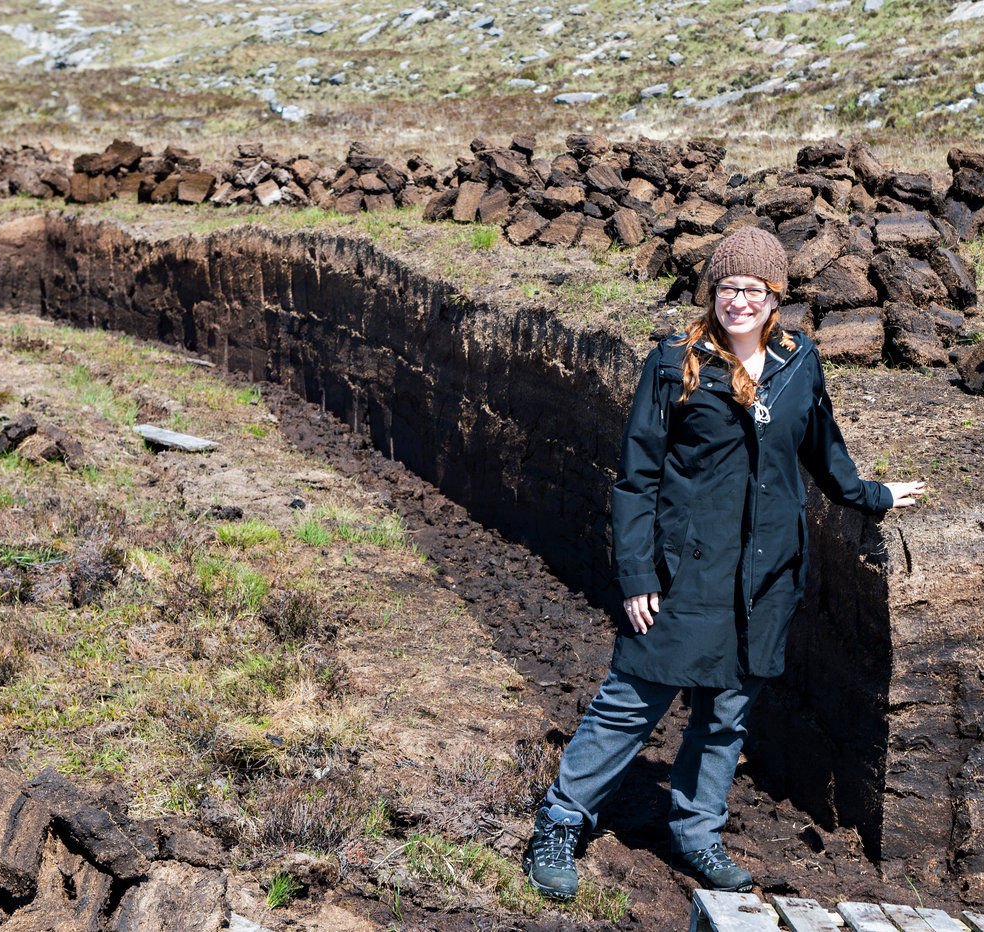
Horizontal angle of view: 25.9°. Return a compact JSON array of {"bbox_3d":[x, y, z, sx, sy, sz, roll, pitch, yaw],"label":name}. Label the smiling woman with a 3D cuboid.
[{"bbox_3d":[0.605,0.229,5.380,1.000,1.660,0.430,-3,10,-21],"label":"smiling woman"}]

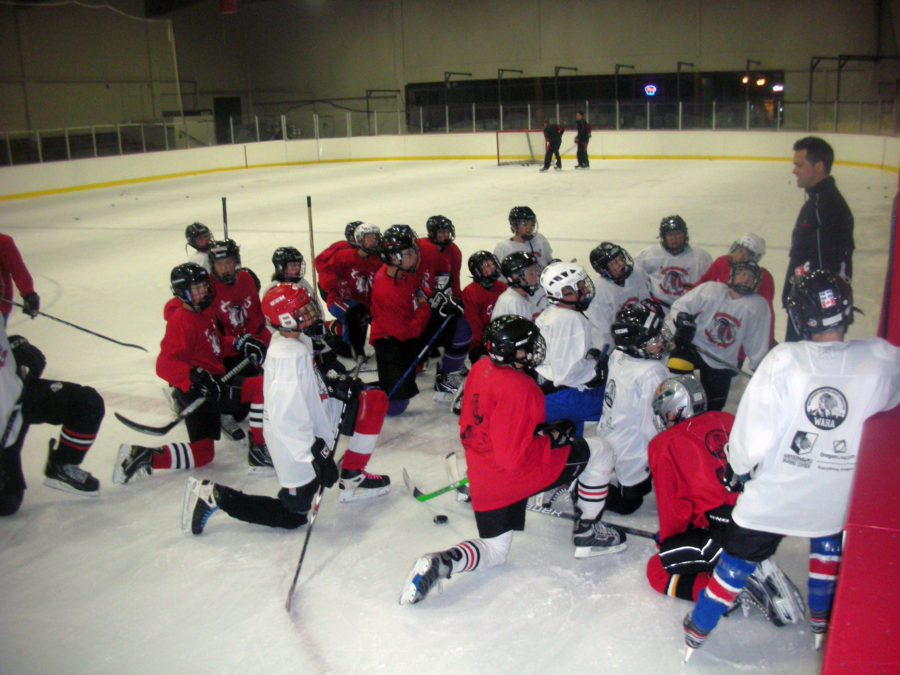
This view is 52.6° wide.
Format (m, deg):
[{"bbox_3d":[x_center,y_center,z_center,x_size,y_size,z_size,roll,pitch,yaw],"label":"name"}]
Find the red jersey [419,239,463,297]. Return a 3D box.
[{"bbox_3d":[-0.063,-0.509,7.504,0.450,0.610,0.340,-5,15,-14],"label":"red jersey"}]

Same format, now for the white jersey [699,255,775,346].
[{"bbox_3d":[1.956,-0.186,6.280,0.580,0.600,0.380,5,15,25],"label":"white jersey"}]

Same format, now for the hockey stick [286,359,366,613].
[{"bbox_3d":[-0.580,0.635,4.300,0.080,0.240,1.450,16,55,-5],"label":"hockey stick"}]

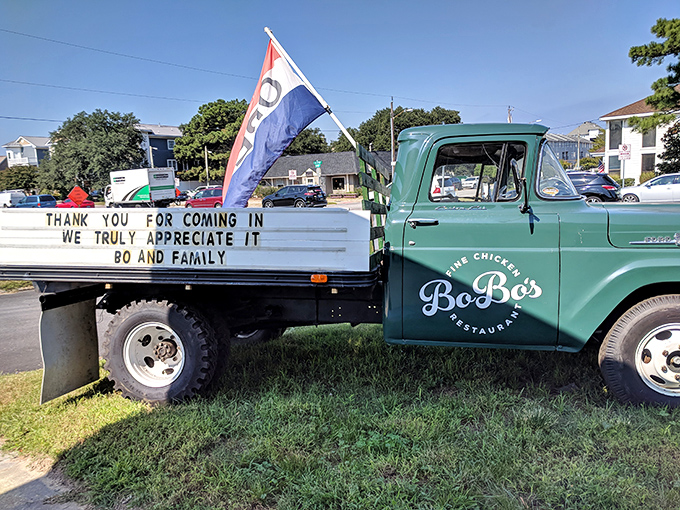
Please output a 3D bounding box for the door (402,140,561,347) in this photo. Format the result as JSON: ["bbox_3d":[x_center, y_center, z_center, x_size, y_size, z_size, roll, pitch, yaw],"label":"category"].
[{"bbox_3d":[0.882,-0.096,3.214,0.965,1.310,0.190,1,8,7],"label":"door"}]

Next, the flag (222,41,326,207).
[{"bbox_3d":[-0.586,-1.097,4.500,0.900,1.500,0.330,0,8,19],"label":"flag"}]

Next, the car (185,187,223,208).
[{"bbox_3d":[-10.817,-4.821,44.195,5.100,1.750,1.970,2,8,27],"label":"car"}]

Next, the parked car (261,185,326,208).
[{"bbox_3d":[-3.481,-4.347,38.645,4.550,1.690,1.850,1,8,26],"label":"parked car"}]

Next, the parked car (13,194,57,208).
[{"bbox_3d":[-32.739,-5.526,55.090,4.850,1.760,1.920,3,9,34],"label":"parked car"}]

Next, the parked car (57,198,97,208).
[{"bbox_3d":[-27.011,-5.058,52.153,4.600,1.380,1.820,3,9,33],"label":"parked car"}]

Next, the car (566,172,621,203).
[{"bbox_3d":[10.304,-2.910,23.974,4.780,1.700,1.880,1,8,26],"label":"car"}]

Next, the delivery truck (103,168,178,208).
[{"bbox_3d":[-15.753,-4.853,39.630,5.800,3.350,2.350,2,9,31],"label":"delivery truck"}]

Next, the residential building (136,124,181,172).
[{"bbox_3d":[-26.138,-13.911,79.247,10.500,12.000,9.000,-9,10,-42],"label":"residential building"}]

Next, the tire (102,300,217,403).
[{"bbox_3d":[-1.248,0.659,3.568,0.725,0.725,0.210,1,8,7],"label":"tire"}]

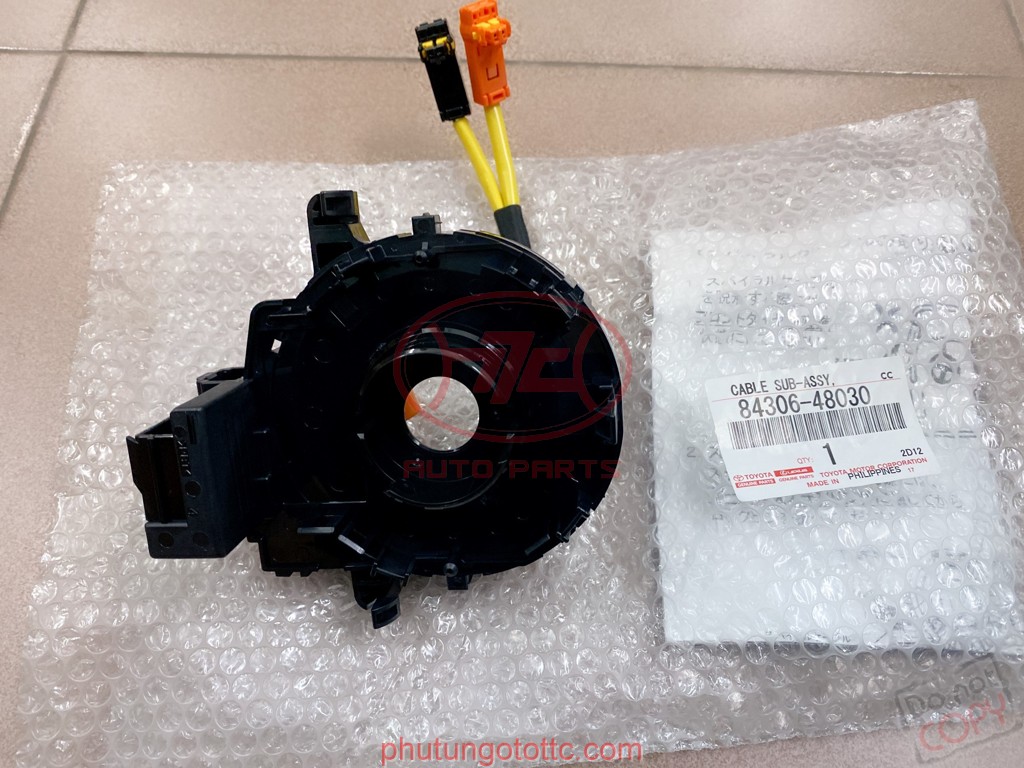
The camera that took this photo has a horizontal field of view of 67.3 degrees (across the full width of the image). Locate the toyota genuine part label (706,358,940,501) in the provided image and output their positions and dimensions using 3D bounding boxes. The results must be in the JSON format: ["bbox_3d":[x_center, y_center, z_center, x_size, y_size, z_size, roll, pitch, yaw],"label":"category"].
[{"bbox_3d":[0.121,0.016,0.300,0.081,0.002,0.051,-6,64,-4],"label":"toyota genuine part label"}]

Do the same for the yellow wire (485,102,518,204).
[{"bbox_3d":[-0.004,-0.087,0.296,0.007,0.039,0.007,-10,36,2],"label":"yellow wire"}]

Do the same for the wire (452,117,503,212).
[{"bbox_3d":[-0.012,-0.085,0.299,0.007,0.038,0.006,-21,32,4],"label":"wire"}]

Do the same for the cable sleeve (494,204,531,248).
[{"bbox_3d":[0.001,-0.062,0.314,0.011,0.018,0.007,-21,24,4],"label":"cable sleeve"}]

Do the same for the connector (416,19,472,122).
[{"bbox_3d":[-0.024,-0.113,0.280,0.011,0.034,0.011,-18,43,2],"label":"connector"}]

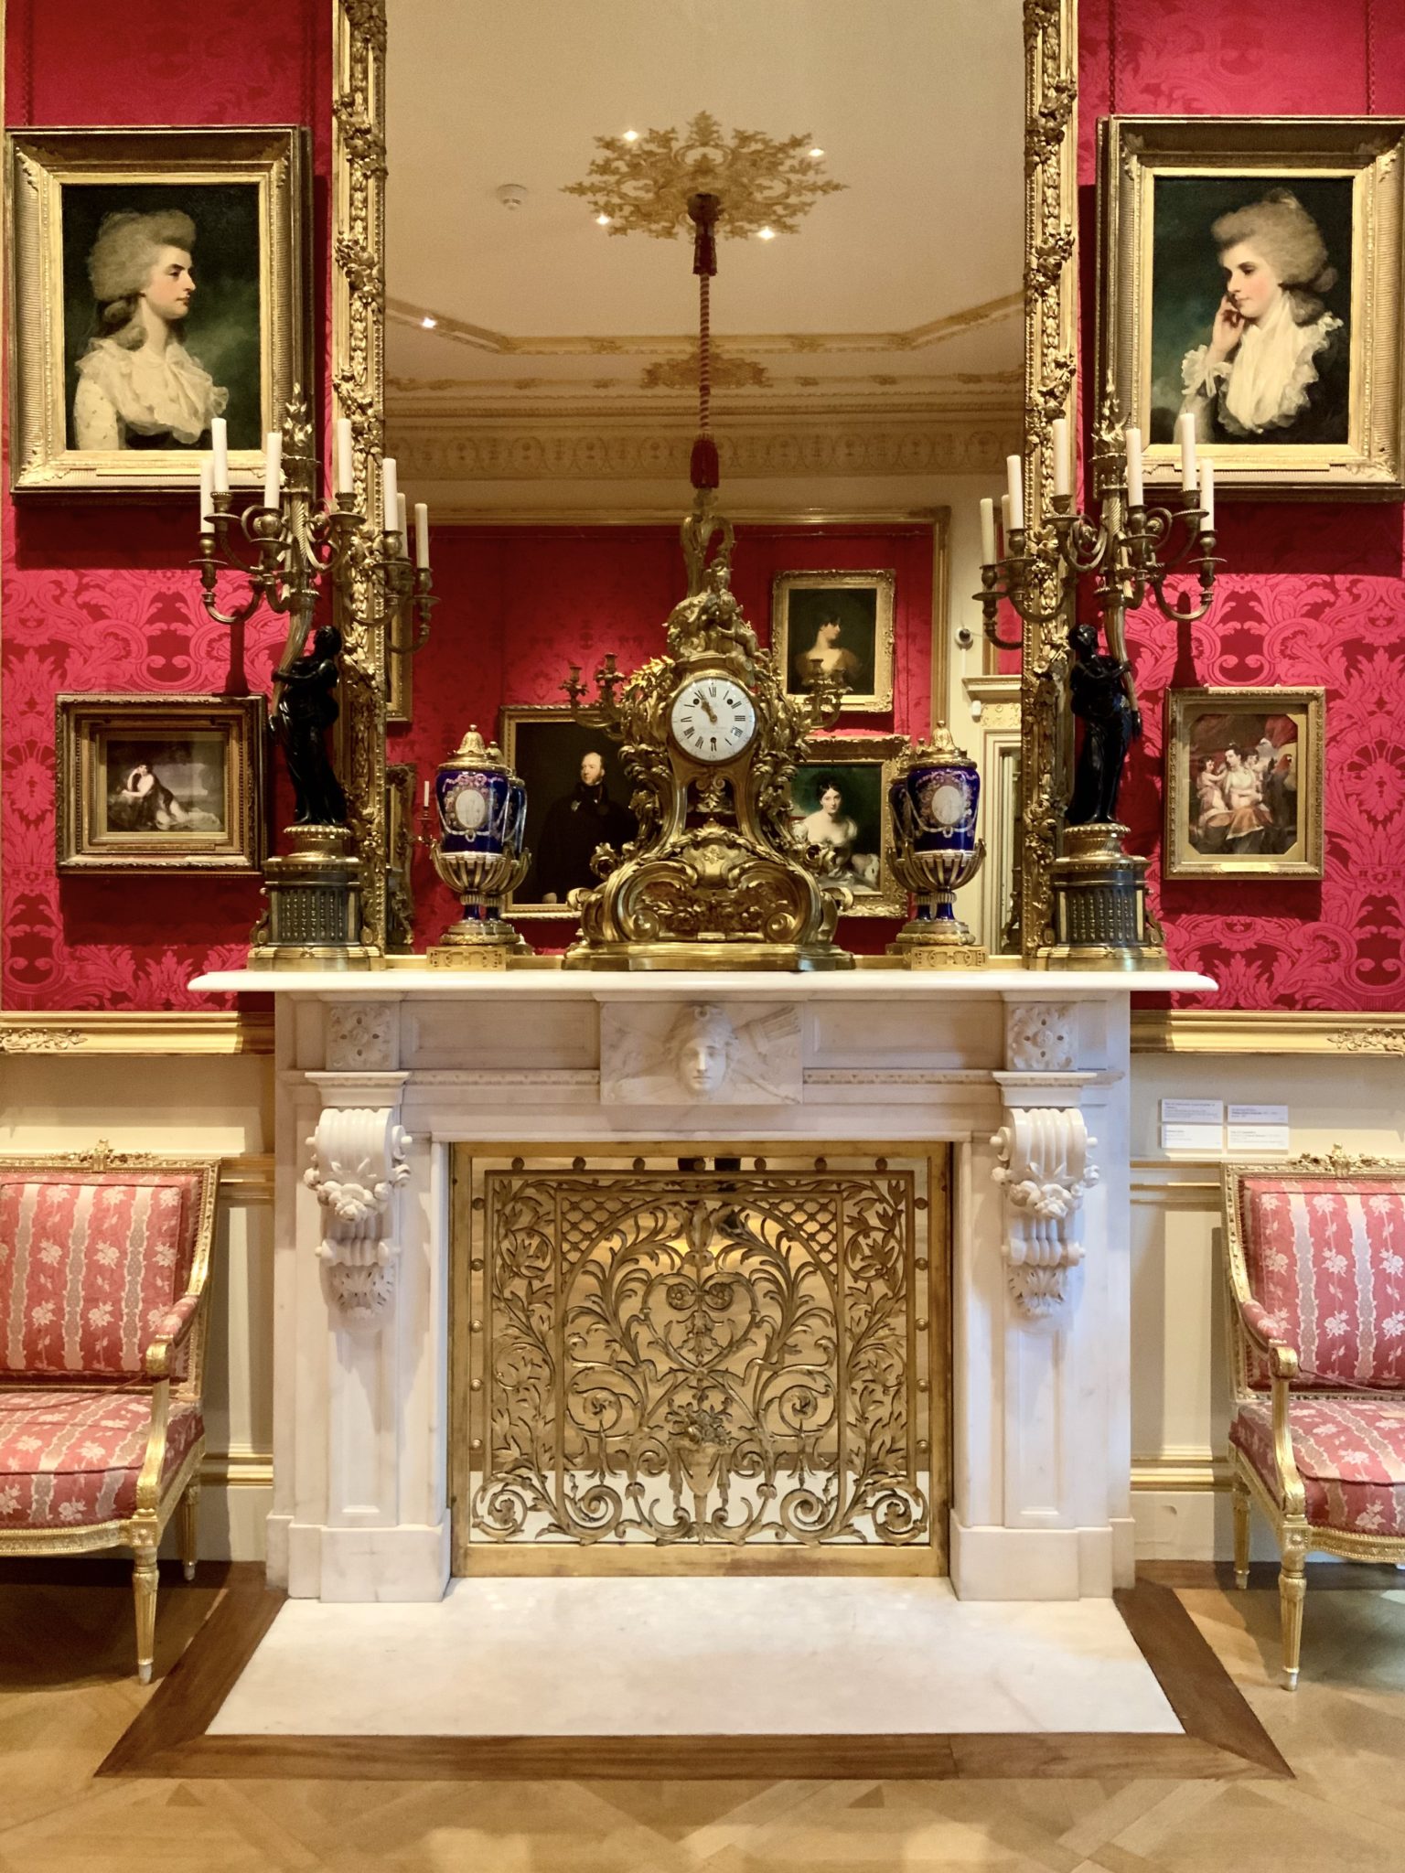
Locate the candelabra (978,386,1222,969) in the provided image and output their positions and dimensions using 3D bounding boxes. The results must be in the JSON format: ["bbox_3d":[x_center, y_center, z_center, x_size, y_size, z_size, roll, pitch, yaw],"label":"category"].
[{"bbox_3d":[0.873,-0.549,3.330,0.490,1.245,0.360,0,0,0],"label":"candelabra"}]

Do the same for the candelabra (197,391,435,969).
[{"bbox_3d":[-0.858,-0.549,3.330,0.485,1.245,0.360,0,0,0],"label":"candelabra"}]

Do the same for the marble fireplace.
[{"bbox_3d":[0.000,0.749,3.395,2.100,1.350,0.370,0,0,0],"label":"marble fireplace"}]

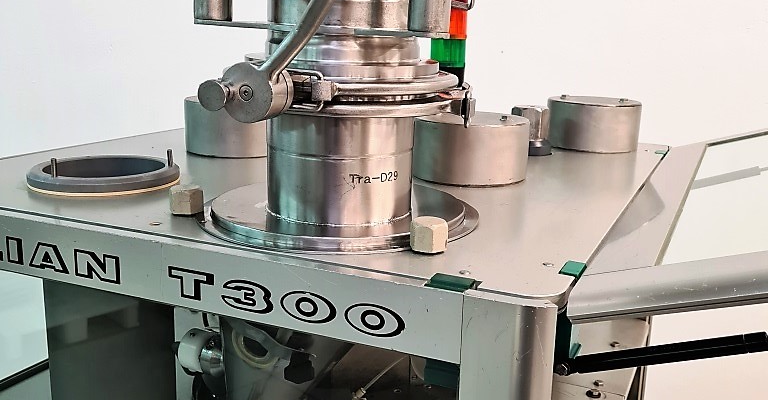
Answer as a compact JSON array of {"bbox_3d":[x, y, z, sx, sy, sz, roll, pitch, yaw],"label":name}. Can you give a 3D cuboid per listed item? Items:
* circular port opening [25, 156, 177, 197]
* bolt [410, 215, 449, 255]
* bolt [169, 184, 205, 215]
[{"bbox_3d":[-0.366,-0.033,1.010,0.190,0.019,0.190,1,12,0],"label":"circular port opening"},{"bbox_3d":[0.043,0.033,0.729,0.038,0.027,0.033,6,13,19],"label":"bolt"},{"bbox_3d":[-0.219,0.000,0.854,0.039,0.027,0.033,2,13,4],"label":"bolt"}]

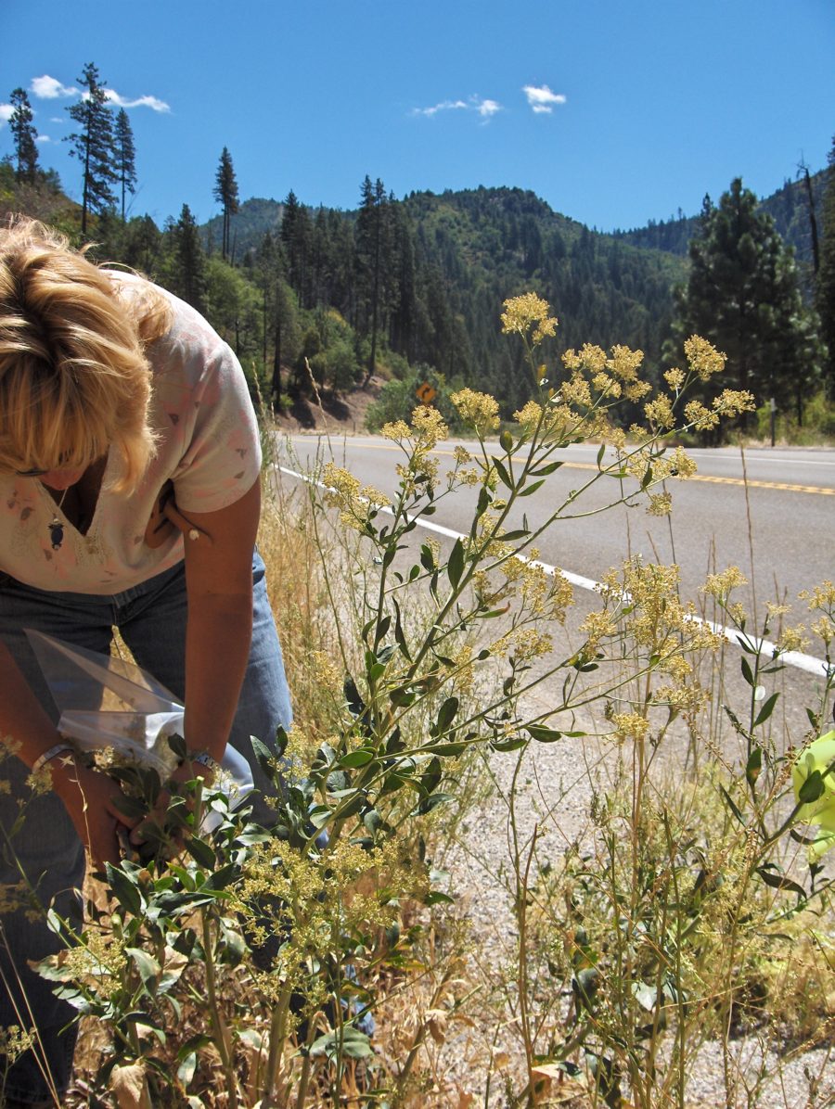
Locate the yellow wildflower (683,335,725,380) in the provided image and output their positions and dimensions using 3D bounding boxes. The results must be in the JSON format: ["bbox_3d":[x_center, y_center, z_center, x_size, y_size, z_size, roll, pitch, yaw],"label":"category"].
[{"bbox_3d":[0.305,-0.208,1.330,0.045,0.047,0.041,0,6,0],"label":"yellow wildflower"}]

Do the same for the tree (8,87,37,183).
[{"bbox_3d":[-59.925,-63.728,190.000,4.507,14.365,4.056,0,6,0],"label":"tree"}]

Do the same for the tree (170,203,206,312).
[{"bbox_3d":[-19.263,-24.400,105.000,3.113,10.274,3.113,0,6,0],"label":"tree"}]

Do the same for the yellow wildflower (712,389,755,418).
[{"bbox_3d":[0.336,-0.160,1.330,0.047,0.030,0.043,0,6,0],"label":"yellow wildflower"}]

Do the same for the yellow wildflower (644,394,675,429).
[{"bbox_3d":[0.291,-0.172,1.500,0.038,0.042,0.040,0,6,0],"label":"yellow wildflower"}]

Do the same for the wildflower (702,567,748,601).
[{"bbox_3d":[0.381,0.036,1.550,0.057,0.044,0.051,0,6,0],"label":"wildflower"}]

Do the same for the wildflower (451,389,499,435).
[{"bbox_3d":[0.062,-0.155,1.350,0.052,0.050,0.047,0,6,0],"label":"wildflower"}]

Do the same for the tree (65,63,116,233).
[{"bbox_3d":[-32.568,-40.258,125.000,5.189,17.604,5.189,0,6,0],"label":"tree"}]

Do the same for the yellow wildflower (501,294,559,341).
[{"bbox_3d":[0.120,-0.257,1.350,0.062,0.050,0.056,0,6,0],"label":"yellow wildflower"}]

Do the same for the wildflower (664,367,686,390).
[{"bbox_3d":[0.274,-0.187,1.330,0.022,0.024,0.019,0,6,0],"label":"wildflower"}]

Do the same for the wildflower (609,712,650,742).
[{"bbox_3d":[0.217,0.177,1.280,0.042,0.030,0.038,0,6,0],"label":"wildflower"}]

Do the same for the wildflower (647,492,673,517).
[{"bbox_3d":[0.291,-0.061,1.500,0.029,0.029,0.029,0,6,0],"label":"wildflower"}]

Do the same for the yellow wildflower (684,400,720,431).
[{"bbox_3d":[0.340,-0.167,1.500,0.042,0.038,0.040,0,6,0],"label":"yellow wildflower"}]

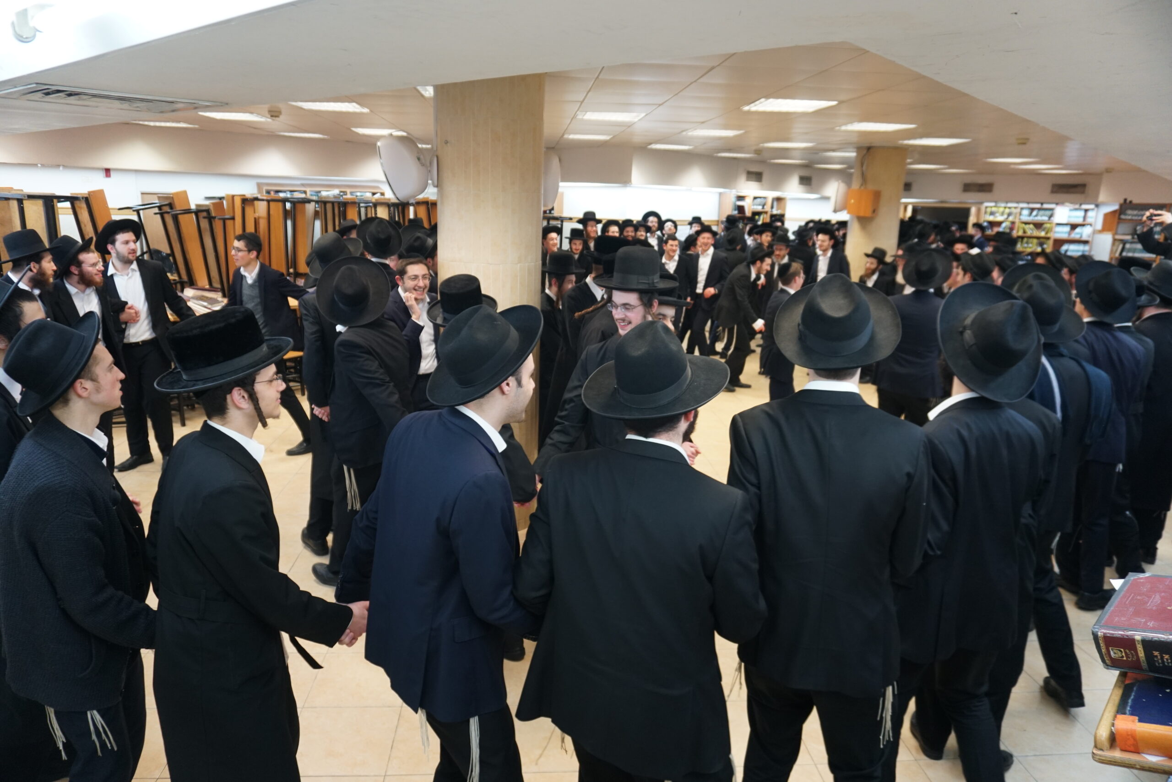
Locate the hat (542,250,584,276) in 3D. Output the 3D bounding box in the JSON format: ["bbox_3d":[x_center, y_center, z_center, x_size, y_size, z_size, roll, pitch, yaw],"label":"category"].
[{"bbox_3d":[-0.188,-1.067,6.532,0.360,0.150,0.330,2,13,0],"label":"hat"}]

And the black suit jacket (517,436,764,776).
[{"bbox_3d":[0.137,0.474,1.896,0.600,0.770,0.360,7,15,19],"label":"black suit jacket"}]

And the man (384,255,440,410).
[{"bbox_3d":[-0.994,0.085,4.550,0.550,1.730,0.420,-6,15,-29],"label":"man"}]

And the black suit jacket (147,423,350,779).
[{"bbox_3d":[-0.844,0.595,2.007,0.420,1.080,0.540,-9,17,-36],"label":"black suit jacket"}]

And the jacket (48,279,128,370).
[{"bbox_3d":[-3.328,-0.379,5.177,0.400,0.750,0.580,12,17,36],"label":"jacket"}]

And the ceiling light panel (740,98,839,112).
[{"bbox_3d":[1.525,-2.153,5.844,0.590,0.060,0.590,1,13,-5],"label":"ceiling light panel"}]

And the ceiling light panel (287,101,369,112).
[{"bbox_3d":[-2.244,-2.495,6.843,0.590,0.050,0.590,1,14,-5],"label":"ceiling light panel"}]

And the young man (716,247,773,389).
[{"bbox_3d":[1.780,-0.800,8.722,0.600,1.590,0.500,5,14,12],"label":"young man"}]

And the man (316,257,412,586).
[{"bbox_3d":[-1.148,0.168,4.160,0.540,1.750,0.500,6,14,18],"label":"man"}]

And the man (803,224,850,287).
[{"bbox_3d":[3.132,-1.179,10.180,0.550,1.840,0.400,12,17,36],"label":"man"}]

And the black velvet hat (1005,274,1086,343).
[{"bbox_3d":[1.955,-0.347,3.346,0.360,0.160,0.390,-15,23,-17],"label":"black velvet hat"}]

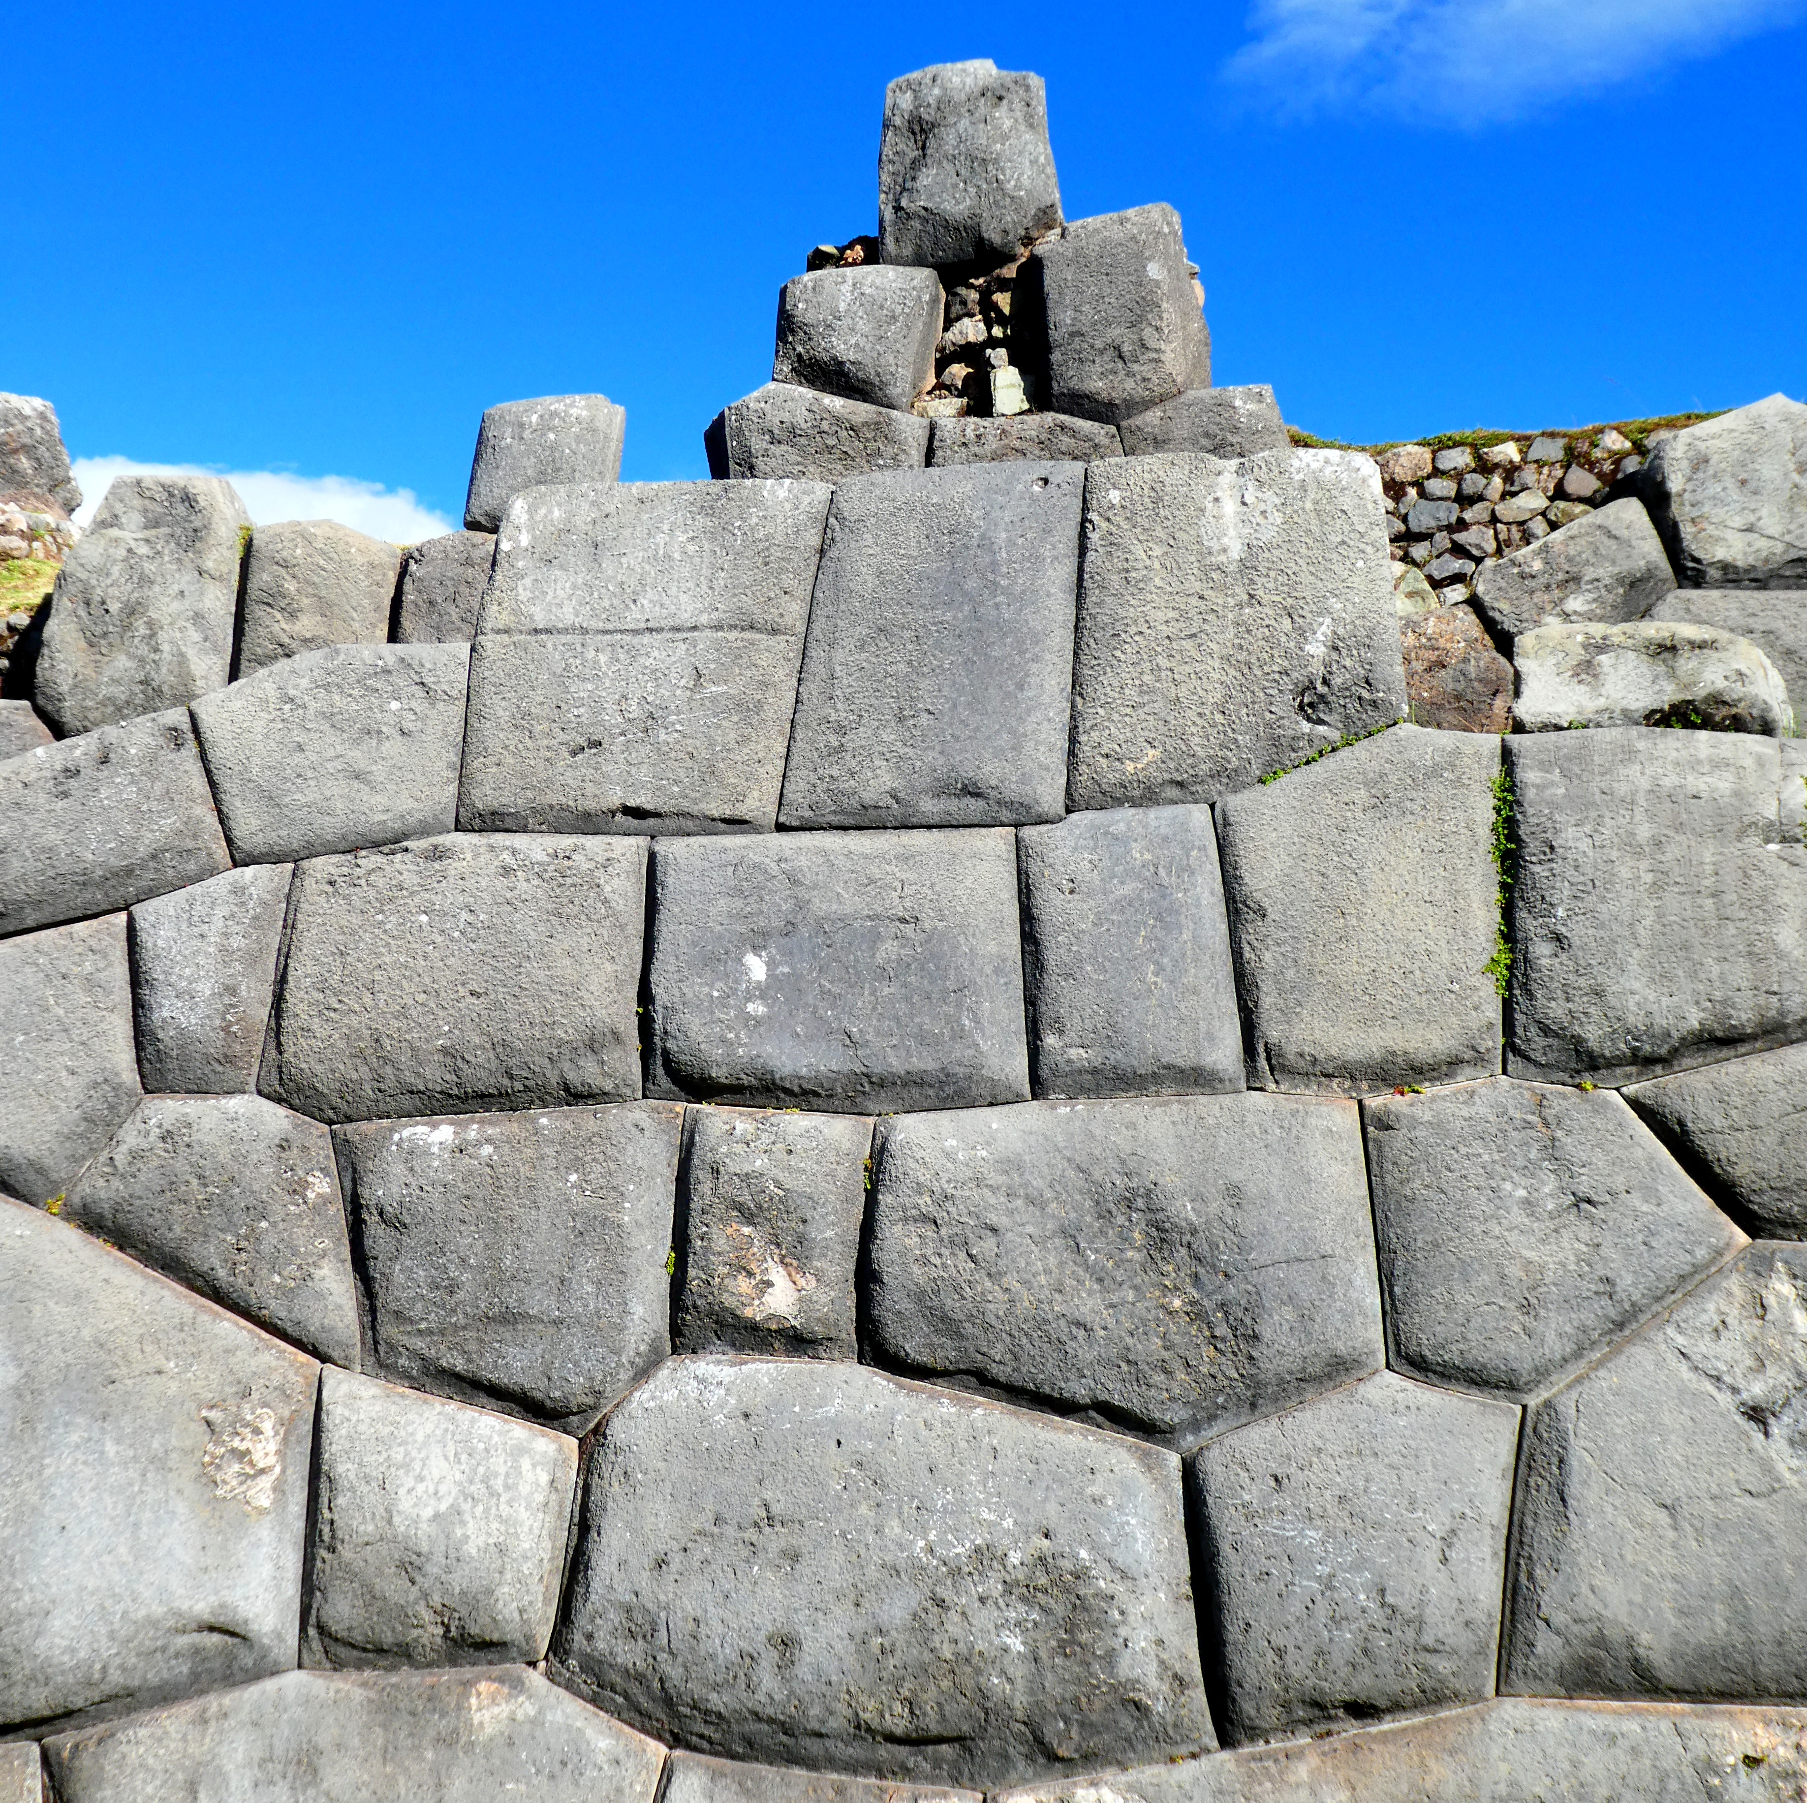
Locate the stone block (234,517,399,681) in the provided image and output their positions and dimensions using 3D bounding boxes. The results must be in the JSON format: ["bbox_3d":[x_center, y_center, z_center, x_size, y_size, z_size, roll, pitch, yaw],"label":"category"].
[{"bbox_3d":[-2.131,-1.083,14.137,0.611,0.566,0.550,-1,-9,5],"label":"stone block"}]

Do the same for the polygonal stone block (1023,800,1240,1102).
[{"bbox_3d":[0.767,0.213,12.752,0.746,0.990,0.700,0,-9,3],"label":"polygonal stone block"}]

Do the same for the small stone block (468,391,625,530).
[{"bbox_3d":[-1.335,-1.626,14.491,0.618,0.521,0.500,-1,-9,5],"label":"small stone block"}]

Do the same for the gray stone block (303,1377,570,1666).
[{"bbox_3d":[-1.529,2.136,13.036,0.910,0.988,0.700,-1,-9,5],"label":"gray stone block"}]

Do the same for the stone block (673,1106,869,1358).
[{"bbox_3d":[-0.416,1.199,13.063,0.670,0.863,0.650,-1,-14,6],"label":"stone block"}]

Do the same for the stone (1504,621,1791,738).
[{"bbox_3d":[2.522,-0.716,12.881,0.916,0.404,0.550,0,-9,3],"label":"stone"}]

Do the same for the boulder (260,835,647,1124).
[{"bbox_3d":[-1.519,0.381,13.517,1.368,1.035,0.900,-1,-14,6],"label":"boulder"}]

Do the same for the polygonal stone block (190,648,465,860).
[{"bbox_3d":[-2.022,-0.474,13.787,0.989,0.785,0.700,-1,-9,5],"label":"polygonal stone block"}]

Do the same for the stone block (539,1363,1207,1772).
[{"bbox_3d":[-0.025,2.290,13.015,2.178,1.386,1.100,-1,-9,5],"label":"stone block"}]

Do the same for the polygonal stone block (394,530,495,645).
[{"bbox_3d":[-1.579,-1.059,13.246,0.376,0.413,0.450,0,-9,3],"label":"polygonal stone block"}]

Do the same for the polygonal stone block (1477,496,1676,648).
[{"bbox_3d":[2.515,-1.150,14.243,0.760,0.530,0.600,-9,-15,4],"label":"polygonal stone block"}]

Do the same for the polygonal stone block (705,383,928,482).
[{"bbox_3d":[-0.290,-1.579,13.290,0.772,0.375,0.600,0,-9,3],"label":"polygonal stone block"}]

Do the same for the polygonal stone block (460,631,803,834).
[{"bbox_3d":[-0.913,-0.494,13.645,1.223,0.740,0.850,-1,-14,6],"label":"polygonal stone block"}]

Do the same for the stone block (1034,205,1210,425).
[{"bbox_3d":[0.777,-2.008,13.409,0.611,0.820,0.620,0,-9,3],"label":"stone block"}]

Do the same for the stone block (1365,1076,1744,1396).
[{"bbox_3d":[2.118,1.132,12.484,1.211,1.031,0.800,0,-9,3],"label":"stone block"}]

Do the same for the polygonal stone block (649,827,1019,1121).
[{"bbox_3d":[-0.180,0.349,13.380,1.326,1.005,0.900,-1,-14,6],"label":"polygonal stone block"}]

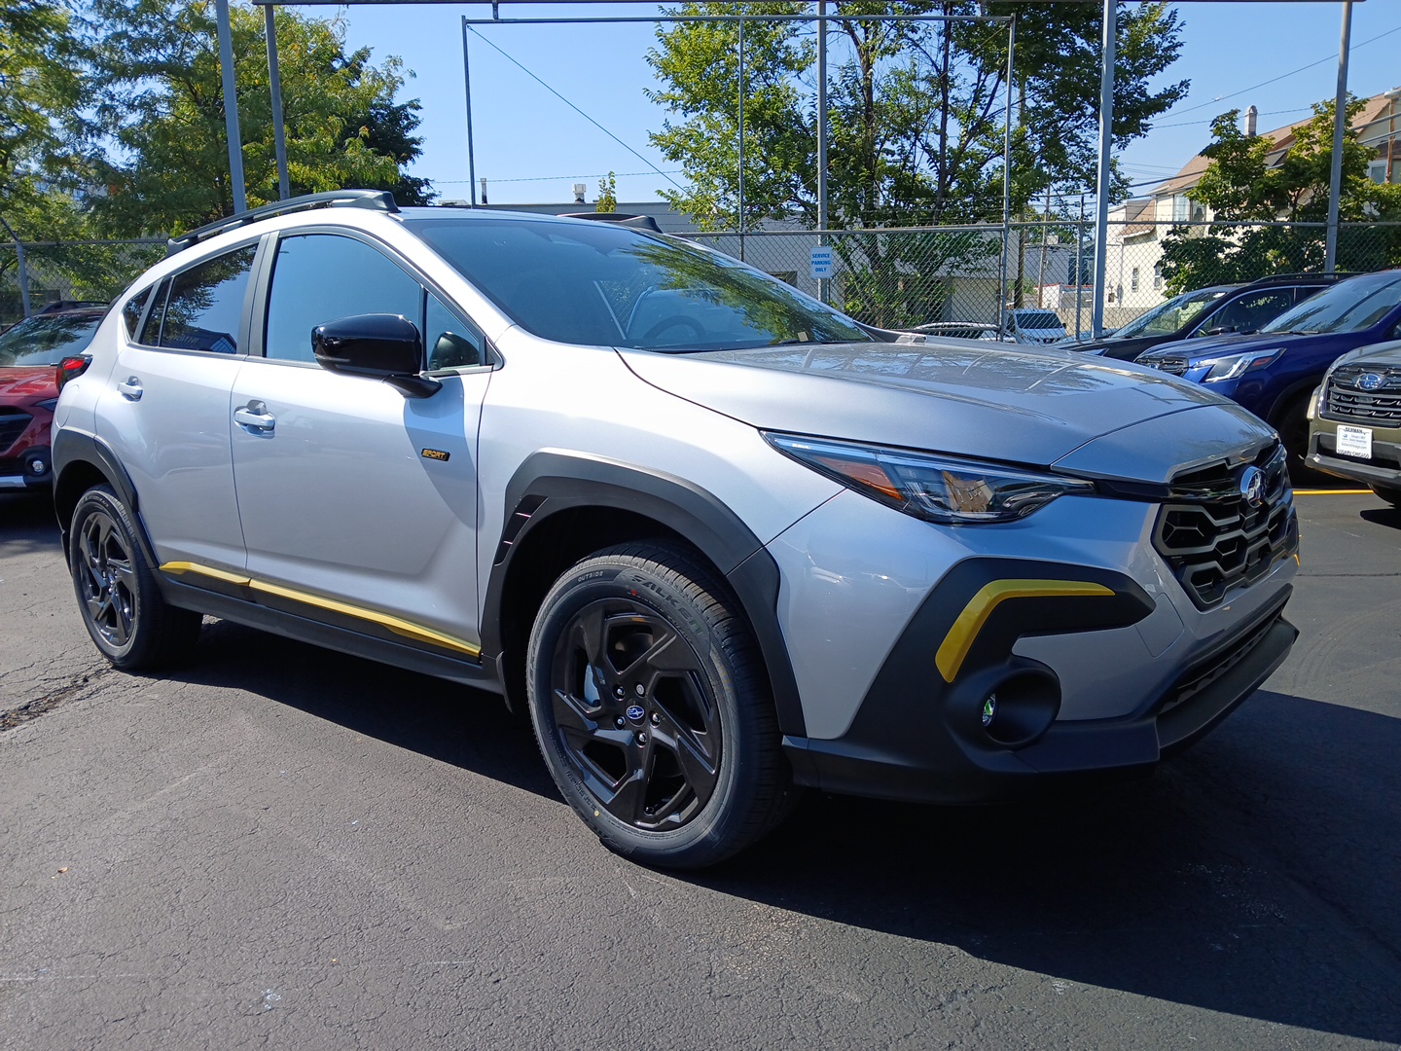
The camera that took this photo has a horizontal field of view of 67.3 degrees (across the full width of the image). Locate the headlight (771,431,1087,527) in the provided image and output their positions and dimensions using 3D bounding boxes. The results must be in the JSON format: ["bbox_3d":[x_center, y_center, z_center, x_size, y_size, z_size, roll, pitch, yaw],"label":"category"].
[{"bbox_3d":[0.406,-0.087,1.896,0.530,0.175,0.300,6,11,40],"label":"headlight"}]

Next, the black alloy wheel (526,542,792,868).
[{"bbox_3d":[-0.082,0.378,2.265,0.700,0.700,0.230,6,11,40],"label":"black alloy wheel"}]

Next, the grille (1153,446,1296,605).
[{"bbox_3d":[1.127,-0.011,2.210,0.120,0.285,0.860,6,11,40],"label":"grille"}]

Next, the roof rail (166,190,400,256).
[{"bbox_3d":[-1.440,-0.996,3.490,1.490,0.090,0.070,6,11,40],"label":"roof rail"}]

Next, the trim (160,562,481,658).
[{"bbox_3d":[-1.193,0.210,3.066,1.750,0.085,0.045,6,11,40],"label":"trim"}]

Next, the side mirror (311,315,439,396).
[{"bbox_3d":[-0.786,-0.408,2.542,0.220,0.200,0.220,6,11,40],"label":"side mirror"}]

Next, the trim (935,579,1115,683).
[{"bbox_3d":[0.571,0.173,1.847,0.335,0.185,0.075,-3,8,-11],"label":"trim"}]

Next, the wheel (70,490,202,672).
[{"bbox_3d":[-2.131,0.180,3.965,0.700,0.700,0.230,6,11,40],"label":"wheel"}]

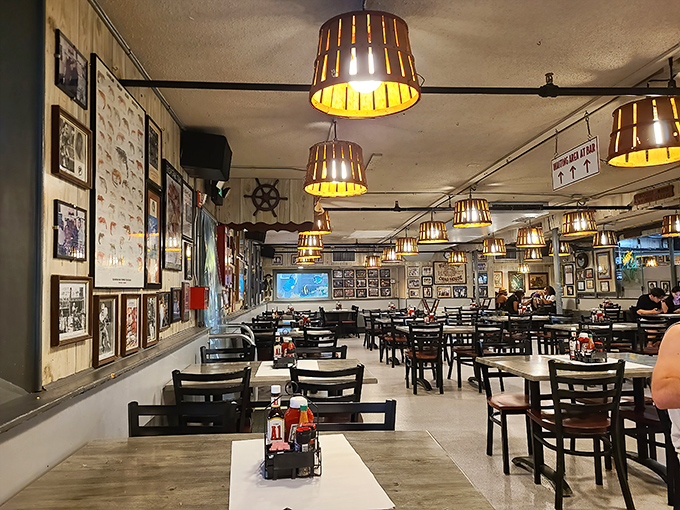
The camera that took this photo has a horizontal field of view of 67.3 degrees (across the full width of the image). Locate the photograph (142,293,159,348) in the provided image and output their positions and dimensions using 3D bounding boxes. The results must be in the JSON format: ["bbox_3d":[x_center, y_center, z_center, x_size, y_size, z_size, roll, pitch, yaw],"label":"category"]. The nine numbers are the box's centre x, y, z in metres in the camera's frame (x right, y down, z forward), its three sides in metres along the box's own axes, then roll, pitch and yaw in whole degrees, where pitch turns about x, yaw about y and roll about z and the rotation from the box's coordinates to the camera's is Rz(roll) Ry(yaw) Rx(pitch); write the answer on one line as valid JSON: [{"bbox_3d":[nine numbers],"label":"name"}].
[{"bbox_3d":[-1.140,0.394,3.090,0.028,0.316,0.255,-1,-4,-5],"label":"photograph"}]

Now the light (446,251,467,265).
[{"bbox_3d":[2.686,0.068,11.644,0.455,0.310,0.455,-1,-4,-5],"label":"light"}]

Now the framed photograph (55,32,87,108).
[{"bbox_3d":[-1.137,-0.773,2.166,0.015,0.229,0.280,0,-4,-5],"label":"framed photograph"}]

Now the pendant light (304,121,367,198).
[{"bbox_3d":[-0.029,-0.699,3.715,0.455,0.450,0.455,-1,-4,-5],"label":"pendant light"}]

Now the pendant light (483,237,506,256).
[{"bbox_3d":[3.335,-0.165,11.010,0.455,0.310,0.455,-1,-4,-5],"label":"pendant light"}]

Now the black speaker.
[{"bbox_3d":[-1.094,-0.796,4.201,0.325,0.268,0.450,5,-4,-4],"label":"black speaker"}]

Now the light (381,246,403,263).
[{"bbox_3d":[1.189,0.007,11.567,0.450,0.280,0.450,0,-4,-5],"label":"light"}]

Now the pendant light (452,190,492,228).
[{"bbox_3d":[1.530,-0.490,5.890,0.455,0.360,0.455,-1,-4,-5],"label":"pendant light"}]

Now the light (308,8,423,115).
[{"bbox_3d":[0.103,-0.785,2.123,0.450,0.280,0.450,0,-4,-5],"label":"light"}]

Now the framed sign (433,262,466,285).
[{"bbox_3d":[3.351,0.558,15.500,1.020,0.690,0.040,-1,-4,-5],"label":"framed sign"}]

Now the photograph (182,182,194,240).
[{"bbox_3d":[-1.272,-0.355,4.283,0.030,0.485,0.440,-1,-4,-5],"label":"photograph"}]

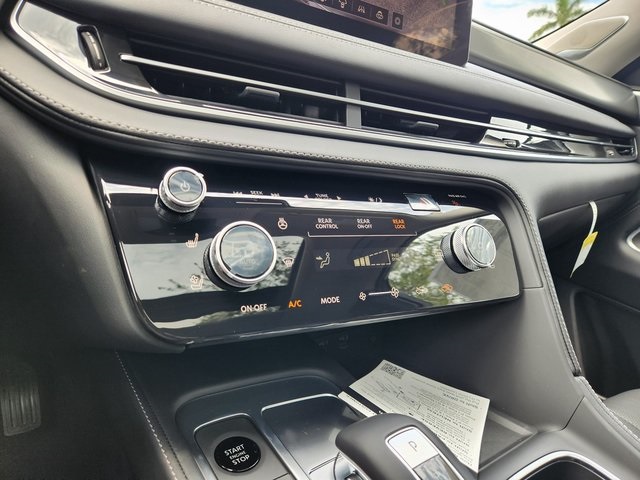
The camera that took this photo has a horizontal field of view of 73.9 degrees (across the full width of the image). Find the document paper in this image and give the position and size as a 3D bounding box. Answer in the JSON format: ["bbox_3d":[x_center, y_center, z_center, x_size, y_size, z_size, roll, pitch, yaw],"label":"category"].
[{"bbox_3d":[0.091,0.150,0.388,0.117,0.015,0.117,19,15,24],"label":"document paper"}]

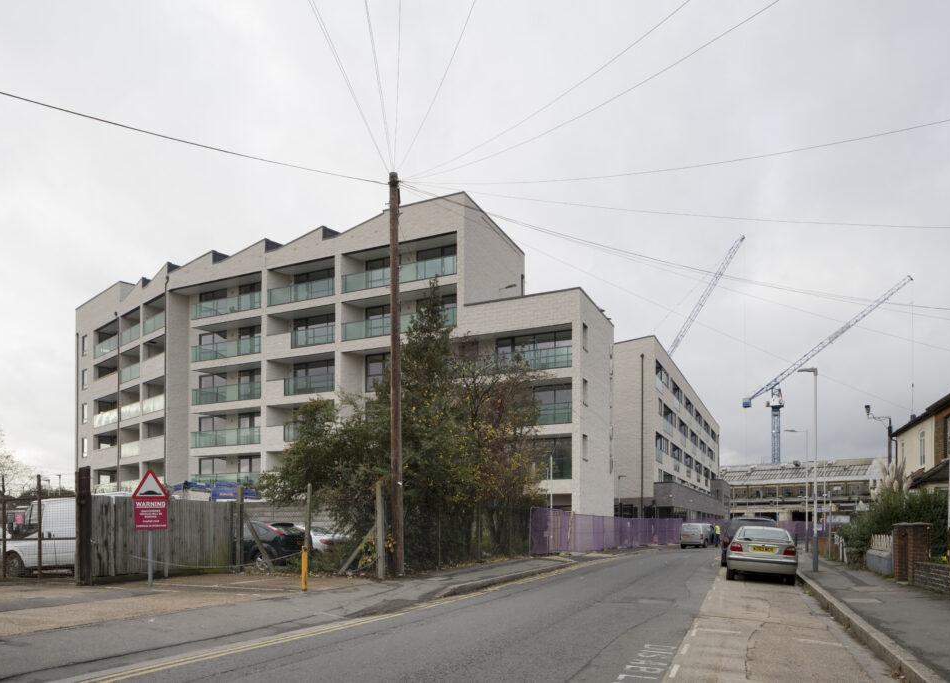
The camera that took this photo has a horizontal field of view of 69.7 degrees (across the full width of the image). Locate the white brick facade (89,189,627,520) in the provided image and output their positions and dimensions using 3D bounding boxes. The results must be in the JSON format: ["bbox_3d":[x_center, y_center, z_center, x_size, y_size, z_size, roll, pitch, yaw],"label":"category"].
[{"bbox_3d":[-11.579,3.847,51.500,46.000,20.500,14.500,-5,-11,27],"label":"white brick facade"}]

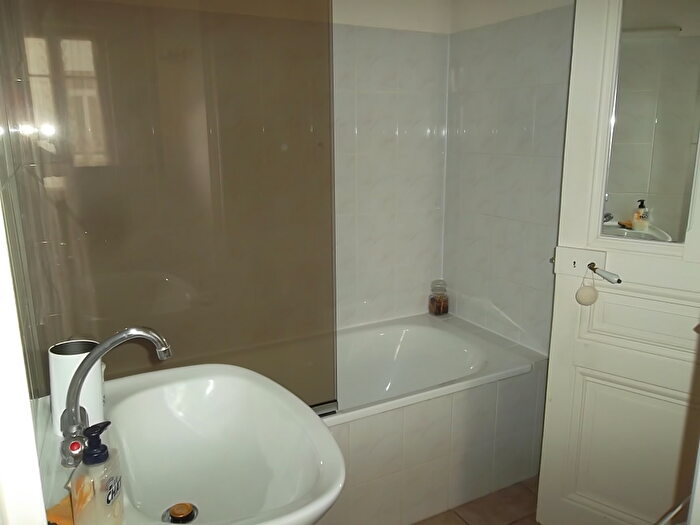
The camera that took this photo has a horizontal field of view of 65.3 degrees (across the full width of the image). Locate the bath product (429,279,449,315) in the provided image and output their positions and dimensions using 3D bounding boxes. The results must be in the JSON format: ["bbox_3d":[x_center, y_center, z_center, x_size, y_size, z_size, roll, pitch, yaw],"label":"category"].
[{"bbox_3d":[0.419,0.166,2.576,0.083,0.162,0.083,0,13,0],"label":"bath product"}]

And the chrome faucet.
[{"bbox_3d":[-0.387,0.212,0.908,0.184,0.214,0.140,-7,15,-26],"label":"chrome faucet"}]

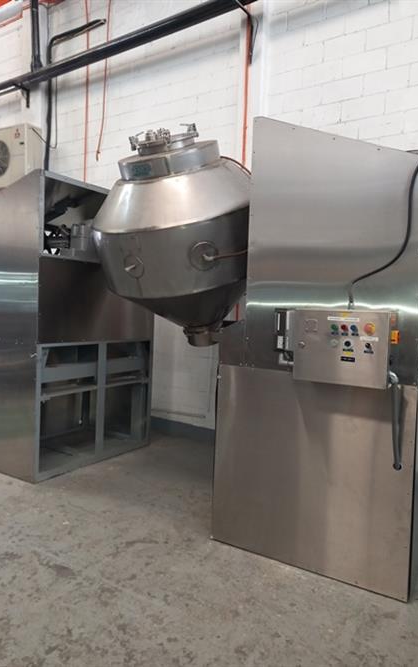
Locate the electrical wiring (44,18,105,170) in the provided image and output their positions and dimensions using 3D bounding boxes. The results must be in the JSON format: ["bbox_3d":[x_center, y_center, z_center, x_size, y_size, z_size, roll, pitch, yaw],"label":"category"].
[{"bbox_3d":[-1.794,-3.071,6.373,1.120,1.900,0.130,3,3,32],"label":"electrical wiring"}]

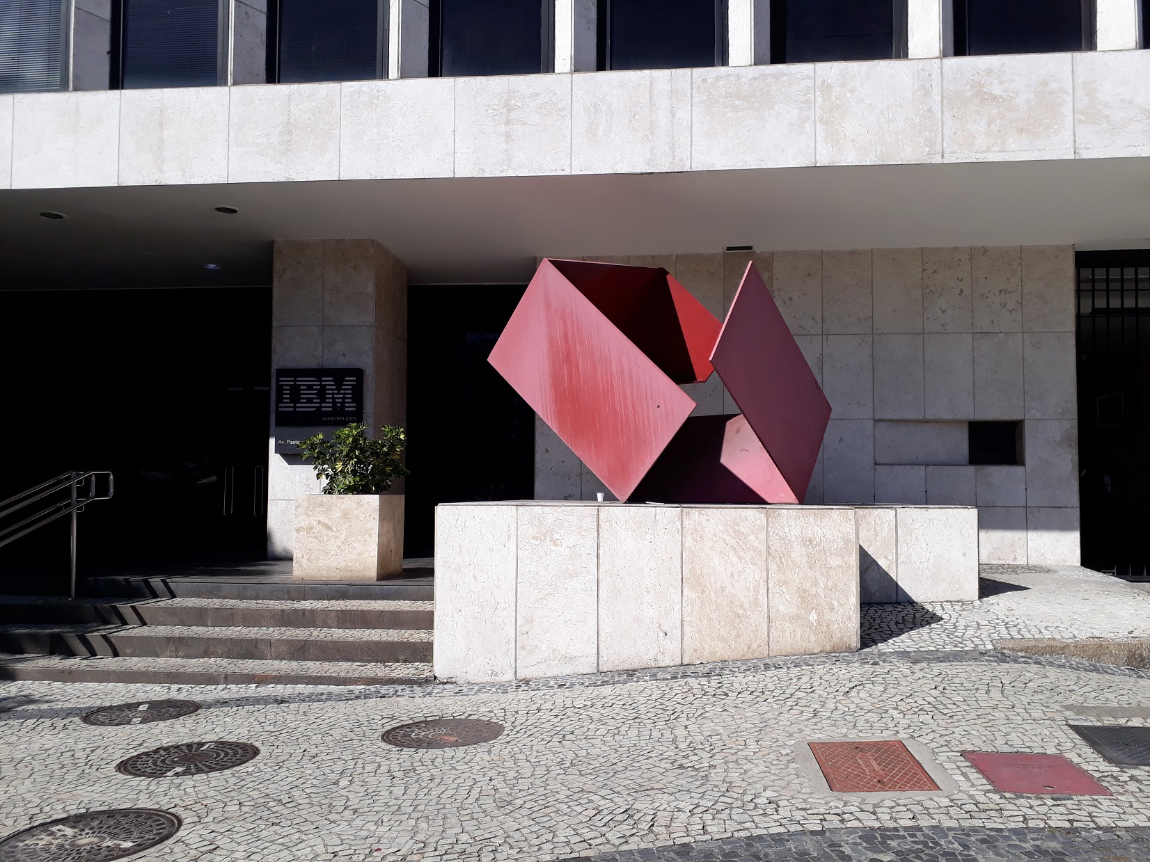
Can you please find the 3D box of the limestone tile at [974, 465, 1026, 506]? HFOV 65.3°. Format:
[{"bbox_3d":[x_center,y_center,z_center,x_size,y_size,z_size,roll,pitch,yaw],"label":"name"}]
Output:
[{"bbox_3d":[4.636,0.604,9.768,0.518,0.438,0.030,0,-3,5],"label":"limestone tile"}]

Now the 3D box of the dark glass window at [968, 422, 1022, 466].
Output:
[{"bbox_3d":[4.731,0.145,10.176,0.535,0.515,0.061,0,-3,5],"label":"dark glass window"}]

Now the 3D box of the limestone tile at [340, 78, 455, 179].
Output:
[{"bbox_3d":[-1.546,-2.628,7.826,1.020,0.871,0.041,0,-3,5],"label":"limestone tile"}]

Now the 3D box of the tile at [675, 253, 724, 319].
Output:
[{"bbox_3d":[1.426,-1.566,10.246,0.559,0.959,0.030,0,-2,6],"label":"tile"}]

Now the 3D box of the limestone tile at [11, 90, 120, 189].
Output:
[{"bbox_3d":[-4.592,-2.627,8.119,1.020,0.871,0.041,0,-3,5],"label":"limestone tile"}]

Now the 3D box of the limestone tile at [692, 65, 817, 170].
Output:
[{"bbox_3d":[1.484,-2.617,7.497,1.016,0.869,0.030,0,-3,5],"label":"limestone tile"}]

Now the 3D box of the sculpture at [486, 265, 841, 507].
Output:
[{"bbox_3d":[0.788,-0.444,8.223,3.041,2.166,1.800,0,-3,6],"label":"sculpture"}]

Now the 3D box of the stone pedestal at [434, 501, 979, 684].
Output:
[{"bbox_3d":[1.292,1.278,8.072,4.312,1.283,3.500,0,-3,6],"label":"stone pedestal"}]

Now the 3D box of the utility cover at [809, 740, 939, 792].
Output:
[{"bbox_3d":[1.232,1.410,3.749,0.409,0.030,0.647,-3,-4,7],"label":"utility cover"}]

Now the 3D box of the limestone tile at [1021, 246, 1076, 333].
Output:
[{"bbox_3d":[5.172,-1.559,9.819,0.552,0.963,0.030,0,-3,5],"label":"limestone tile"}]

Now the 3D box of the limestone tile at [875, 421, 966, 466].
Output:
[{"bbox_3d":[3.876,0.132,10.128,1.080,0.512,0.030,0,-2,6],"label":"limestone tile"}]

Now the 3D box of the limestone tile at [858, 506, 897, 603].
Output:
[{"bbox_3d":[2.436,1.064,7.694,0.618,0.808,0.040,0,-3,6],"label":"limestone tile"}]

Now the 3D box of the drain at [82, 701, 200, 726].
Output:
[{"bbox_3d":[-2.640,1.744,5.499,0.643,0.040,0.643,-2,-4,5],"label":"drain"}]

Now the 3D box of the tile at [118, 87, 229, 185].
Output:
[{"bbox_3d":[-4.072,-2.993,9.126,1.169,0.990,0.040,0,-3,6],"label":"tile"}]

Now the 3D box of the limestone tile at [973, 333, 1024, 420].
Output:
[{"bbox_3d":[4.637,-0.601,9.825,0.523,0.953,0.030,0,-3,5],"label":"limestone tile"}]

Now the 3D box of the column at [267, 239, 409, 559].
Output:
[{"bbox_3d":[-2.707,-0.326,10.407,1.147,3.506,1.229,0,-3,5],"label":"column"}]

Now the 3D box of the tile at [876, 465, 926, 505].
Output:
[{"bbox_3d":[3.575,0.606,9.868,0.549,0.438,0.030,0,-3,5],"label":"tile"}]

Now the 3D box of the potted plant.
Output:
[{"bbox_3d":[-2.049,0.635,8.318,0.898,1.408,0.847,0,-3,5],"label":"potted plant"}]

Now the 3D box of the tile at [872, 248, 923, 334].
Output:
[{"bbox_3d":[3.653,-1.579,10.161,0.556,0.976,0.041,0,-3,5],"label":"tile"}]

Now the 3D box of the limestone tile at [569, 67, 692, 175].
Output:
[{"bbox_3d":[0.476,-2.615,7.593,1.008,0.869,0.030,0,-3,5],"label":"limestone tile"}]

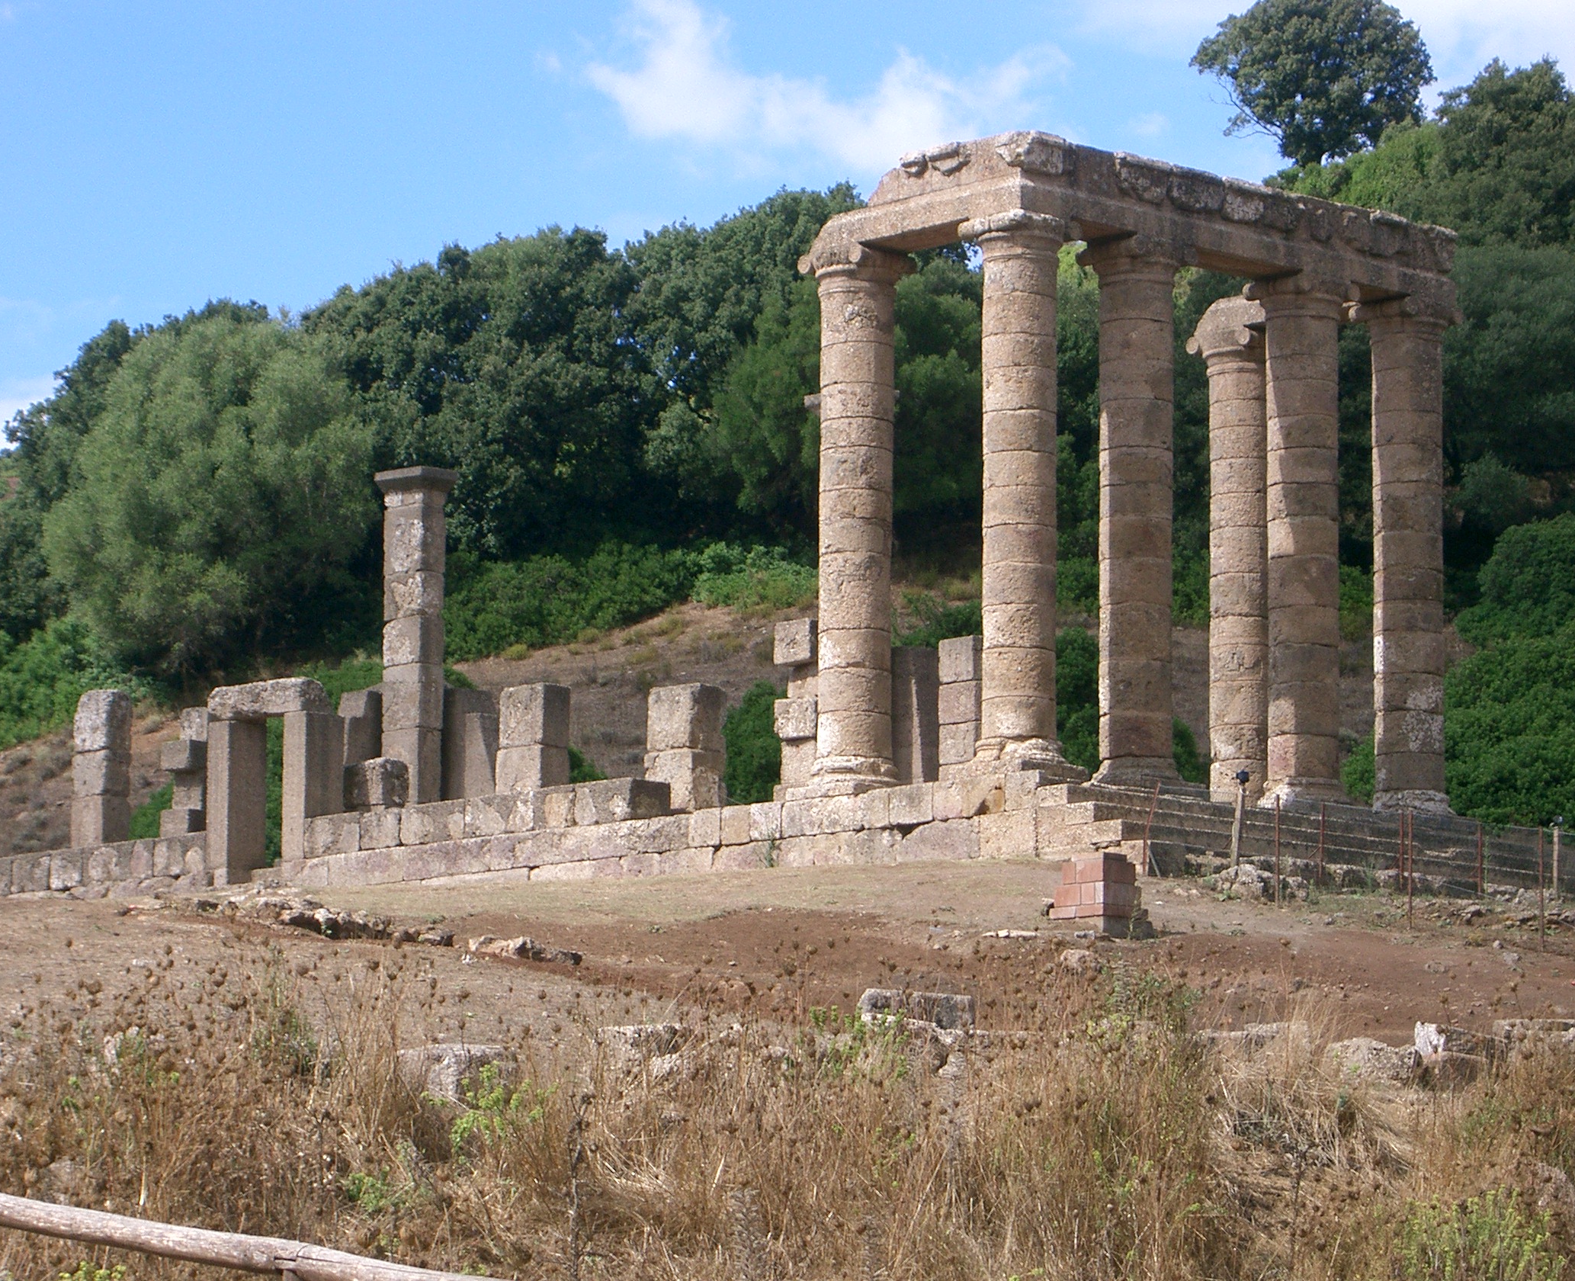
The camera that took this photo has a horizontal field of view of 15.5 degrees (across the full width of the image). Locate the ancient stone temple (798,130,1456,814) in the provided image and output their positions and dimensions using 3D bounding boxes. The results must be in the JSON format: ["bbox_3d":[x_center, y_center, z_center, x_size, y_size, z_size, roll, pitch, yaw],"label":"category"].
[{"bbox_3d":[4.742,-1.794,78.328,9.020,8.460,4.340,8,-11,-43],"label":"ancient stone temple"}]

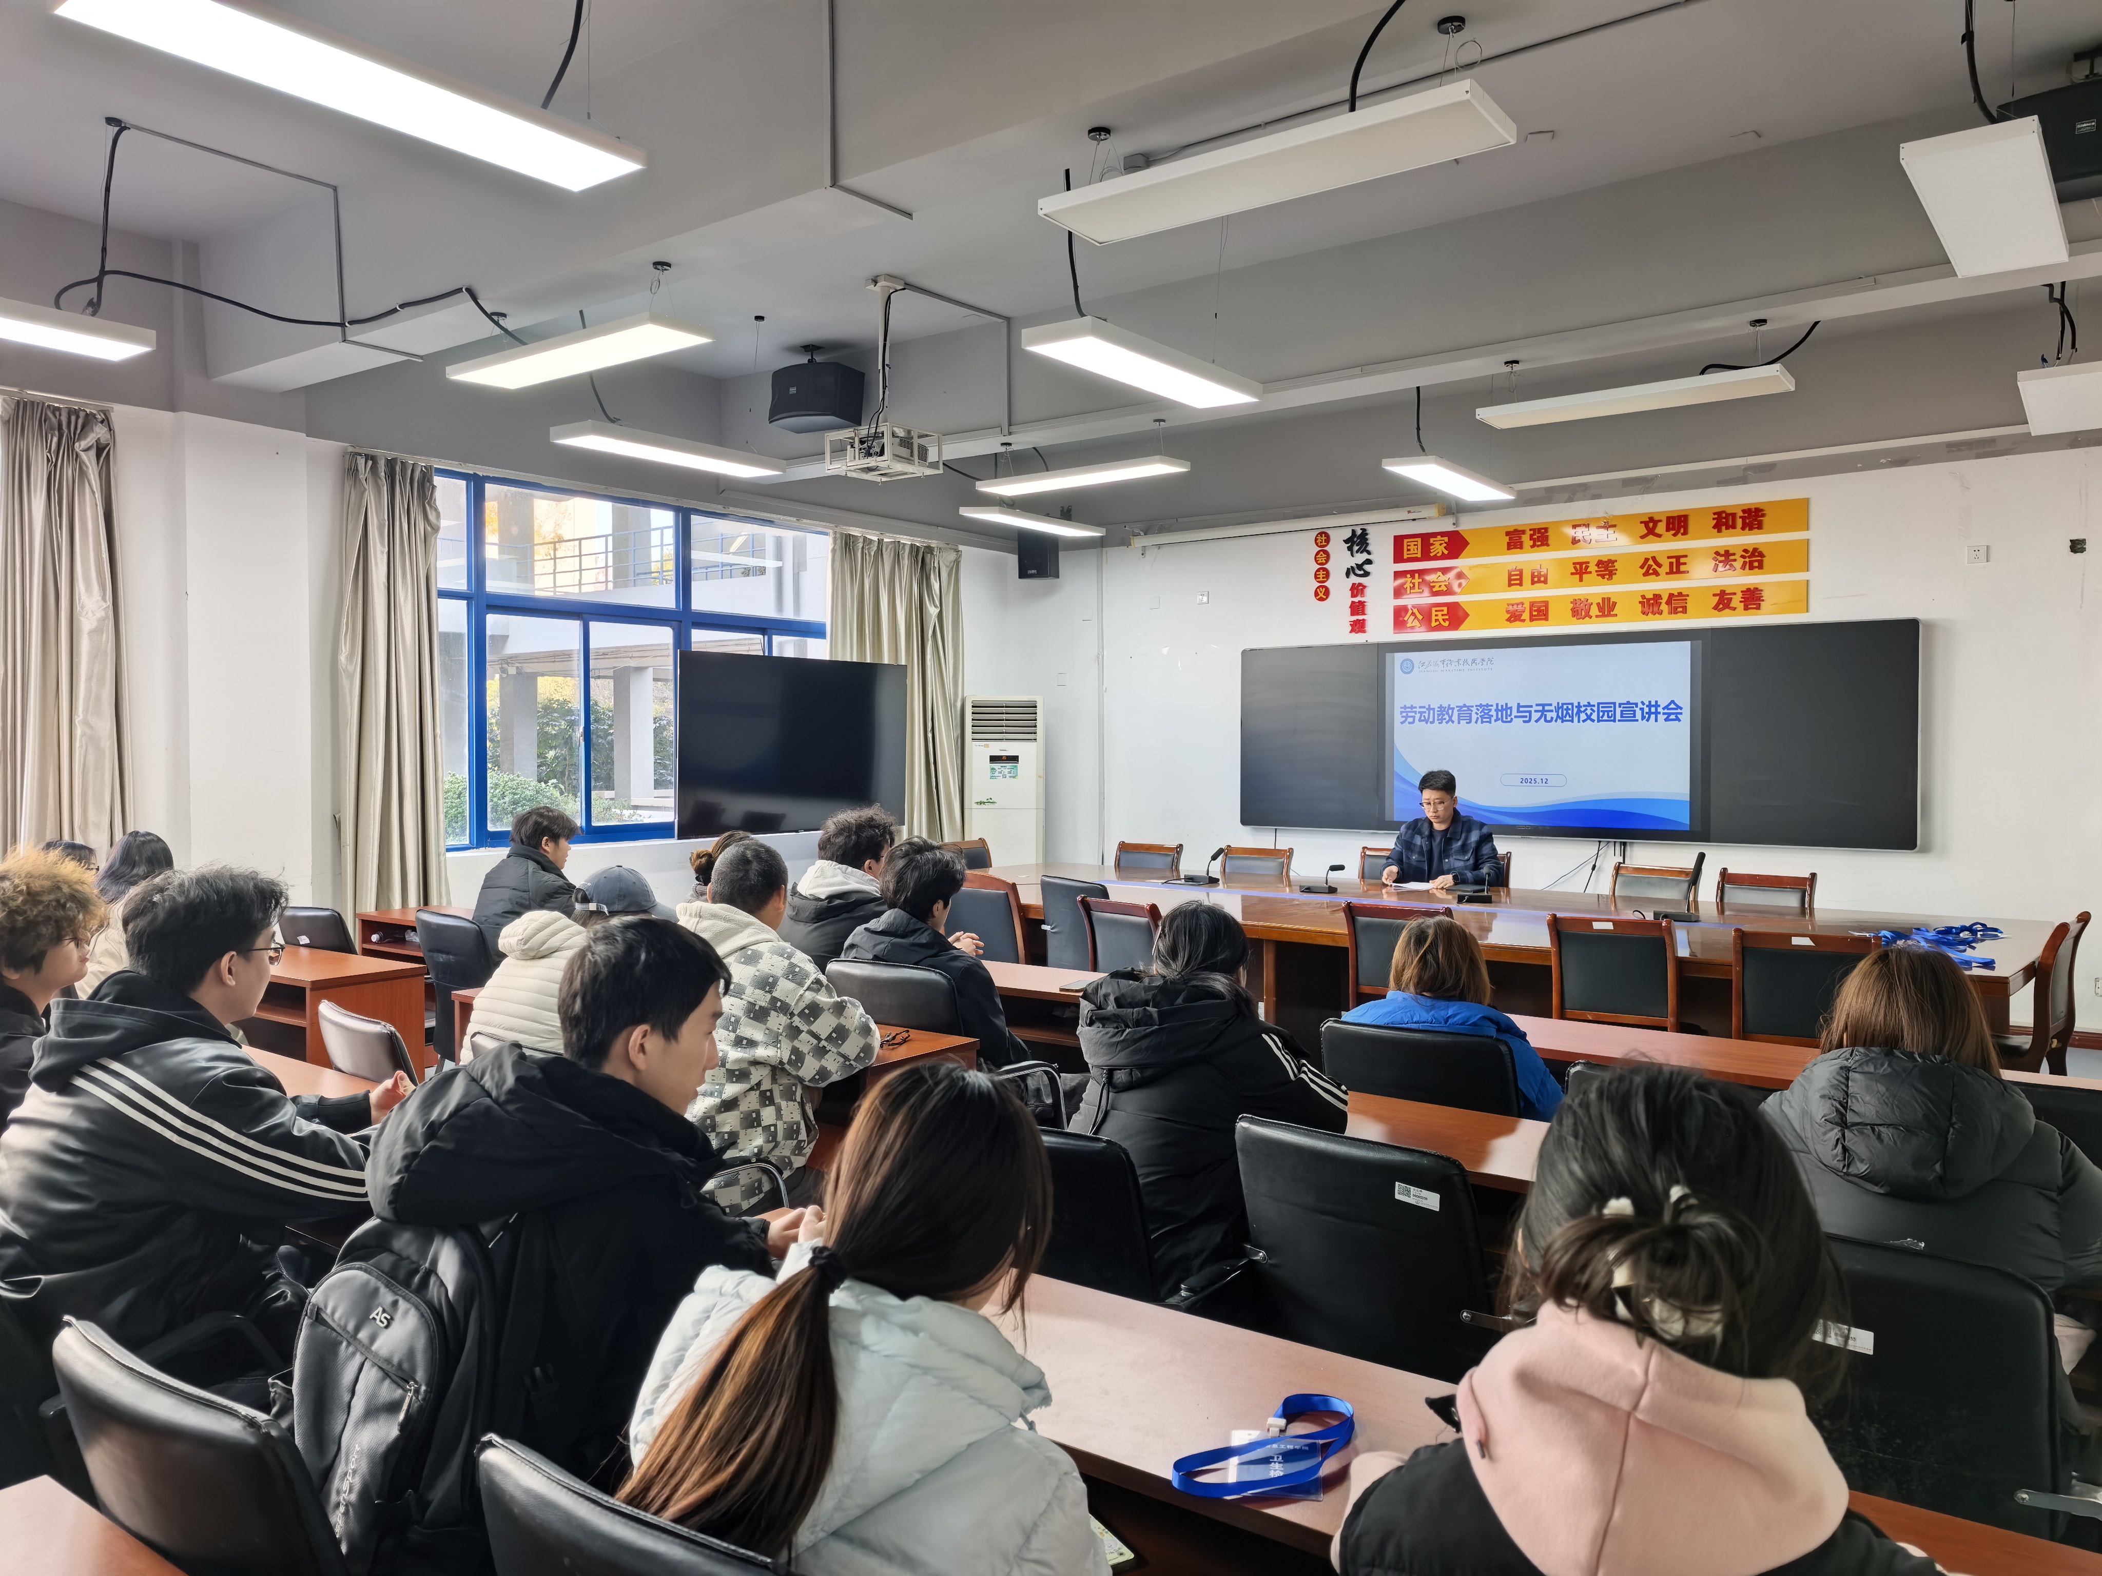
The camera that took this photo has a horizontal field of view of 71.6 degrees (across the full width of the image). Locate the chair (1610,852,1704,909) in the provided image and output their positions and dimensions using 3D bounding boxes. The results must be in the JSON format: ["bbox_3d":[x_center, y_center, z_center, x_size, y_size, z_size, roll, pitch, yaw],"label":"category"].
[{"bbox_3d":[3.065,0.869,7.564,0.480,0.910,0.560,1,2,38],"label":"chair"}]

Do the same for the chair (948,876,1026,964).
[{"bbox_3d":[-0.145,0.845,6.583,0.480,0.920,0.570,1,2,41],"label":"chair"}]

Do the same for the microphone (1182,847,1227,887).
[{"bbox_3d":[0.873,0.436,8.342,0.190,0.220,0.160,1,2,38],"label":"microphone"}]

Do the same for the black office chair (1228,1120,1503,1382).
[{"bbox_3d":[0.576,0.984,2.377,0.560,0.950,0.580,1,2,41],"label":"black office chair"}]

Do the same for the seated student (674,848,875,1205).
[{"bbox_3d":[-0.692,0.791,3.644,0.580,1.310,0.780,1,2,32],"label":"seated student"}]

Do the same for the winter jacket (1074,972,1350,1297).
[{"bbox_3d":[0.286,0.676,2.482,0.560,0.740,0.540,1,2,40],"label":"winter jacket"}]

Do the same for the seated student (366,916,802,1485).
[{"bbox_3d":[-0.489,0.825,1.939,0.800,1.300,0.580,-2,2,-44],"label":"seated student"}]

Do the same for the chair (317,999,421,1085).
[{"bbox_3d":[-1.543,0.997,3.835,0.550,0.890,0.580,1,2,44],"label":"chair"}]

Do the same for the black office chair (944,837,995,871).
[{"bbox_3d":[-0.289,0.788,8.895,0.570,0.910,0.490,1,2,27],"label":"black office chair"}]

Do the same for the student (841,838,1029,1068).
[{"bbox_3d":[-0.262,0.782,4.391,0.580,1.240,0.800,1,2,36],"label":"student"}]

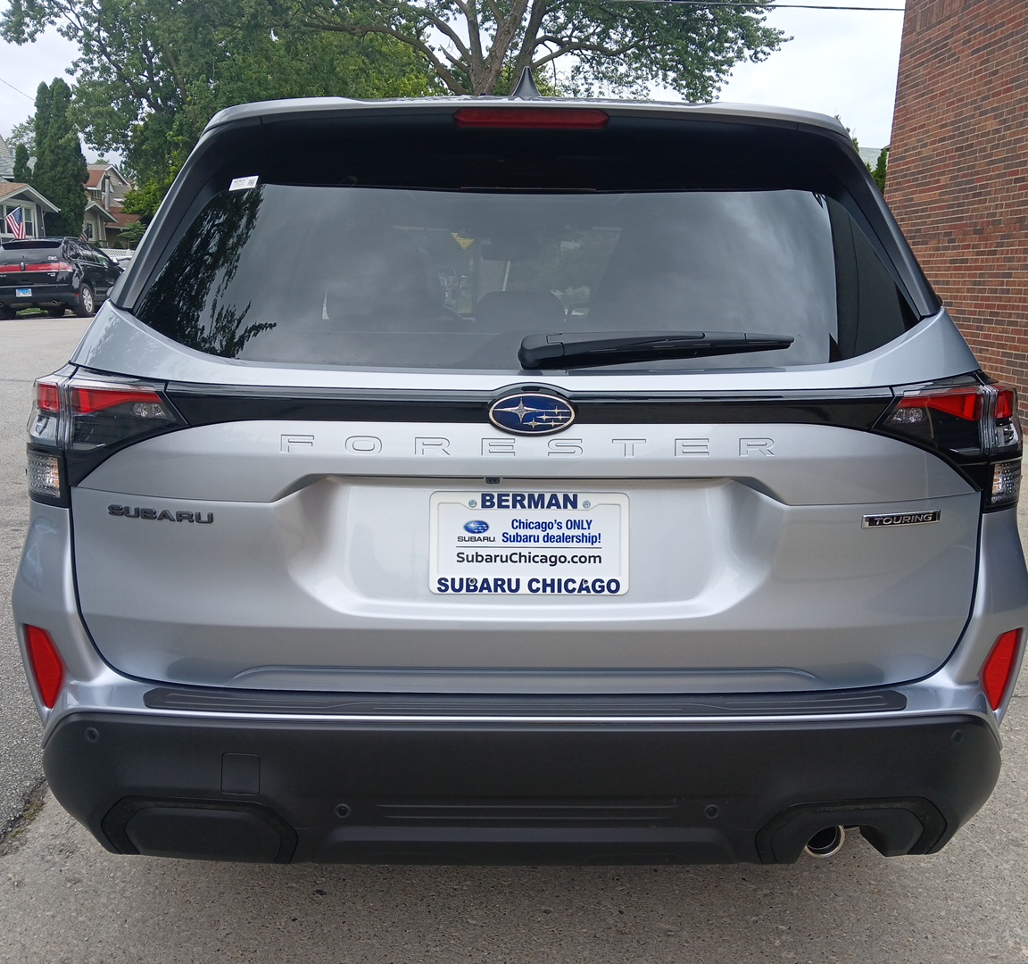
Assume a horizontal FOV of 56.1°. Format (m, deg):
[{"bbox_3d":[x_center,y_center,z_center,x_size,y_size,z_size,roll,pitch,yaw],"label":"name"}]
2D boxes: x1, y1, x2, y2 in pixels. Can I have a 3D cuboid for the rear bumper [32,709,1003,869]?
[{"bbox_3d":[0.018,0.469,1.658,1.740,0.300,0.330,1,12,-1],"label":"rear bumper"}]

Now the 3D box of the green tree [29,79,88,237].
[{"bbox_3d":[-22.802,-15.462,48.500,2.800,9.200,2.800,2,12,-2],"label":"green tree"}]

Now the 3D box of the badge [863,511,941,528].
[{"bbox_3d":[0.623,0.059,1.549,0.133,0.021,0.010,-3,12,-17],"label":"badge"}]

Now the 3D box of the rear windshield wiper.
[{"bbox_3d":[0.229,-0.211,1.532,0.435,0.060,0.060,1,12,-1],"label":"rear windshield wiper"}]

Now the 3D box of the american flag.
[{"bbox_3d":[-21.712,-11.206,42.000,0.880,1.450,0.300,2,12,-2],"label":"american flag"}]

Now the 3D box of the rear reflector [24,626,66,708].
[{"bbox_3d":[-0.769,0.301,1.582,0.095,0.143,0.045,8,14,30],"label":"rear reflector"}]

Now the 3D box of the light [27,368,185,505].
[{"bbox_3d":[-0.674,-0.076,1.621,0.325,0.245,0.240,1,12,-1],"label":"light"}]

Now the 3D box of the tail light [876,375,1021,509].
[{"bbox_3d":[0.726,-0.065,1.641,0.325,0.245,0.240,1,12,-1],"label":"tail light"}]

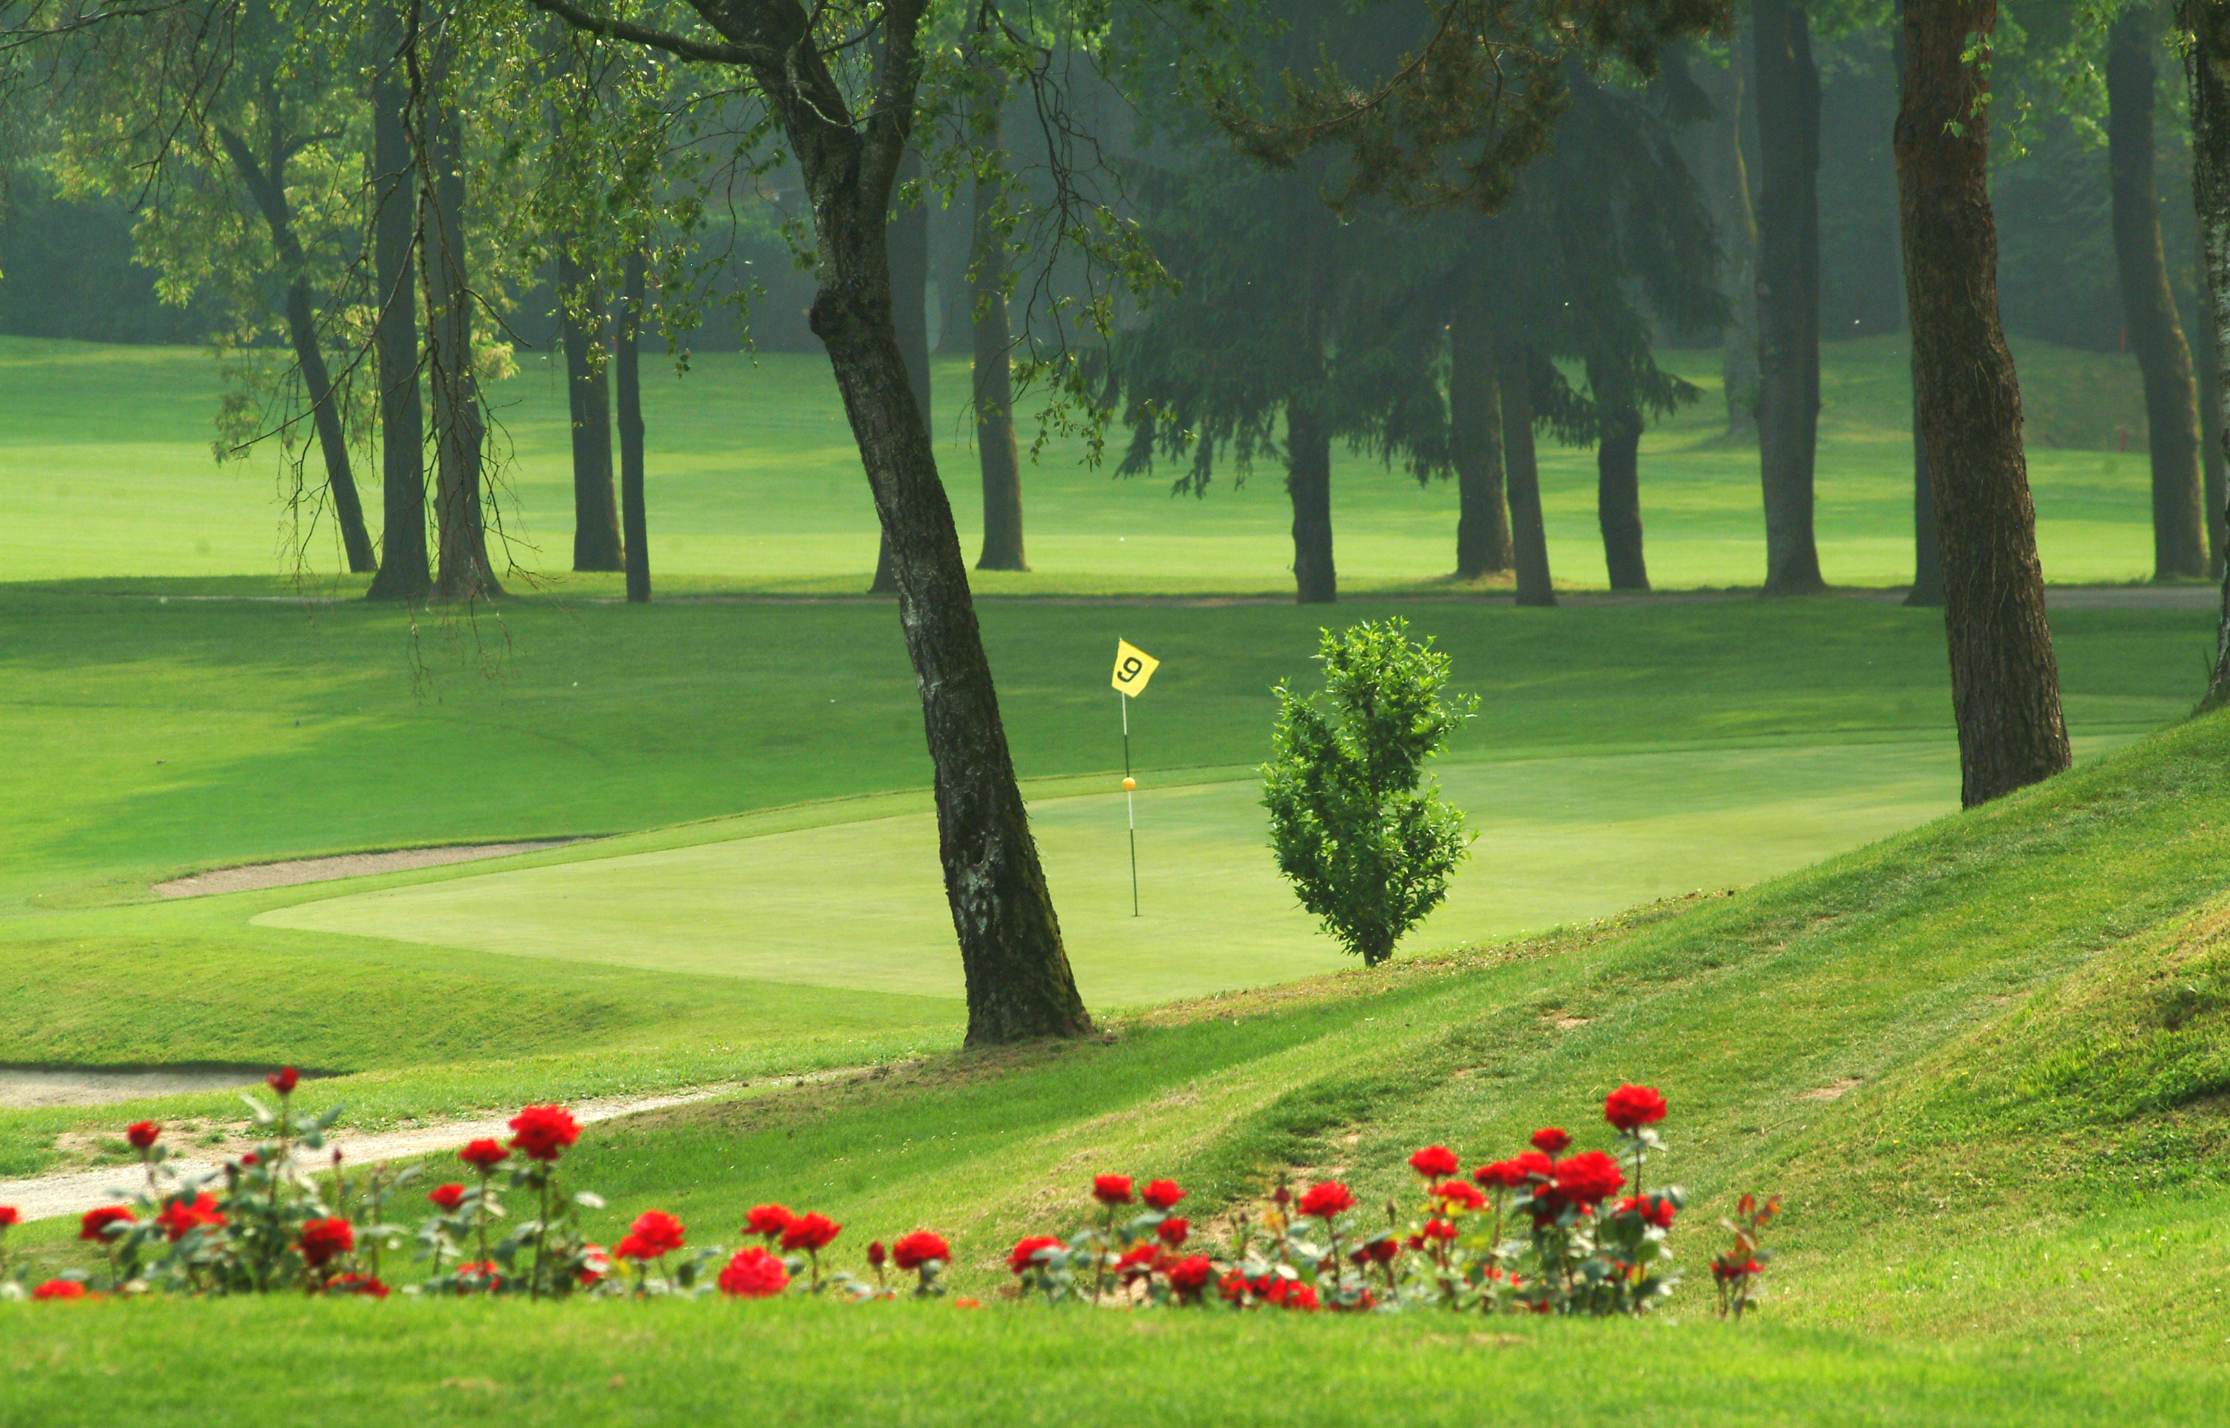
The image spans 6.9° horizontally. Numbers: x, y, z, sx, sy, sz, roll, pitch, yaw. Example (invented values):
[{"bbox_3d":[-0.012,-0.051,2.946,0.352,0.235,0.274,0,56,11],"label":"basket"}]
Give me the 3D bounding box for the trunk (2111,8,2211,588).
[{"bbox_3d":[13.771,-5.561,245.000,1.300,7.600,0.900,0,2,0],"label":"trunk"}]

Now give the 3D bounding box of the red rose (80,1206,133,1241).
[{"bbox_3d":[-1.531,0.774,28.200,0.082,0.056,0.082,0,2,0],"label":"red rose"}]

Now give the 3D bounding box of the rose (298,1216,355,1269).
[{"bbox_3d":[-1.145,0.767,27.000,0.082,0.074,0.080,0,2,0],"label":"rose"}]

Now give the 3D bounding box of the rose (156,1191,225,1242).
[{"bbox_3d":[-1.542,0.839,31.000,0.116,0.086,0.110,0,1,0],"label":"rose"}]

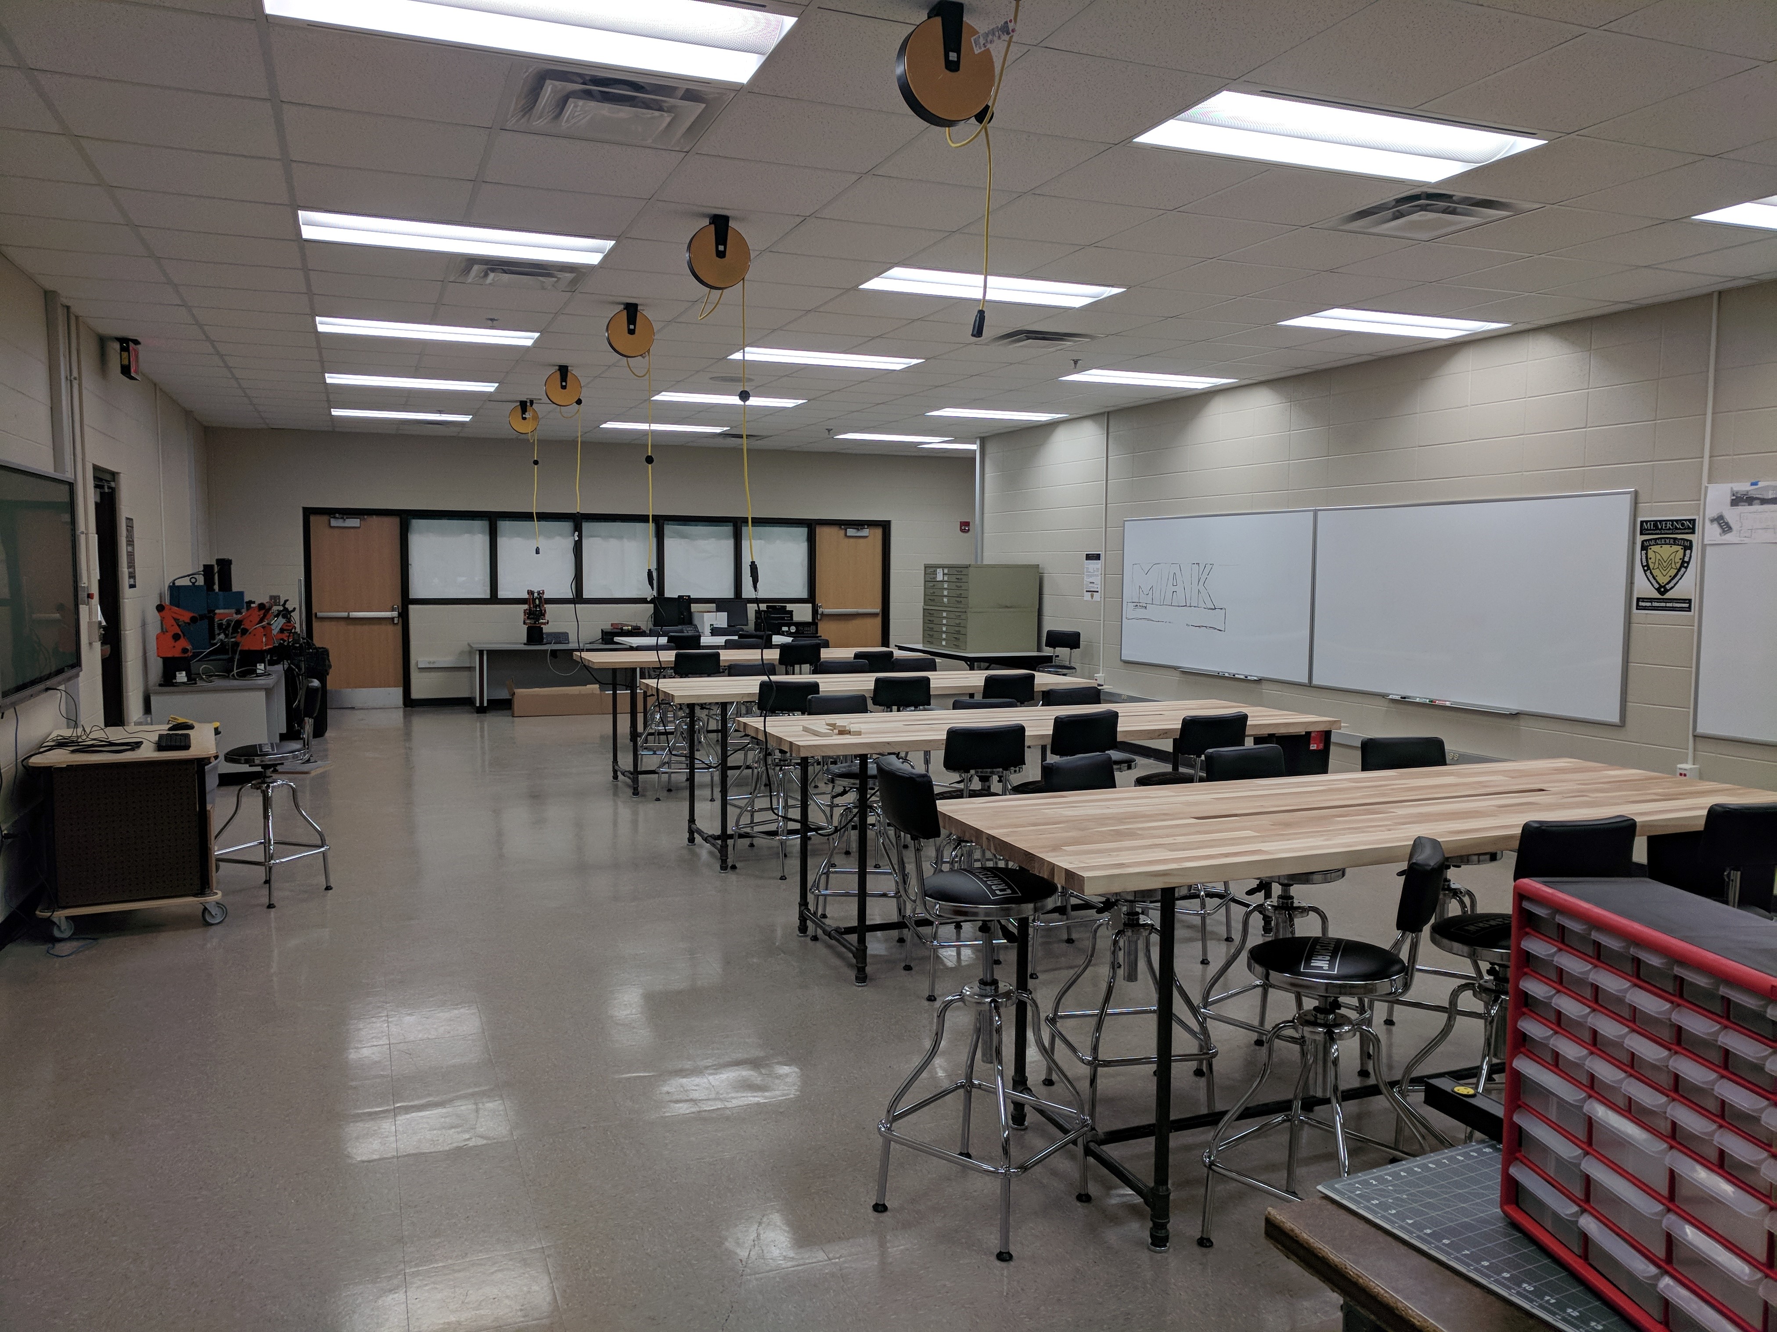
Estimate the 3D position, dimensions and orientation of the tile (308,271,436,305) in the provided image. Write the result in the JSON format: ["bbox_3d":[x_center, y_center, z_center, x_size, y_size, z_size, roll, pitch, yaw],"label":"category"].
[{"bbox_3d":[-2.498,-1.851,6.514,0.600,0.020,0.600,-1,5,-21],"label":"tile"}]

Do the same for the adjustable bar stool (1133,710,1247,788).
[{"bbox_3d":[1.233,0.682,5.659,0.500,1.018,0.520,-2,5,-29],"label":"adjustable bar stool"}]

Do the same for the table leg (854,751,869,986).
[{"bbox_3d":[-0.102,0.773,5.097,0.046,0.900,0.046,-1,5,-22],"label":"table leg"}]

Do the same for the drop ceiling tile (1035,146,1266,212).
[{"bbox_3d":[0.894,-1.680,4.595,0.605,0.020,0.605,-1,5,-22],"label":"drop ceiling tile"}]

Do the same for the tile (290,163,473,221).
[{"bbox_3d":[-1.823,-1.714,4.803,0.603,0.024,0.603,-1,5,-22],"label":"tile"}]

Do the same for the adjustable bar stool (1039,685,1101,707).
[{"bbox_3d":[0.966,0.610,6.323,0.450,0.990,0.480,-1,5,-22],"label":"adjustable bar stool"}]

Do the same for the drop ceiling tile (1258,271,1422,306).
[{"bbox_3d":[2.141,-1.811,6.380,0.603,0.024,0.603,-1,5,-22],"label":"drop ceiling tile"}]

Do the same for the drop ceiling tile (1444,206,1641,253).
[{"bbox_3d":[2.593,-1.717,5.260,0.600,0.020,0.600,-1,5,-22],"label":"drop ceiling tile"}]

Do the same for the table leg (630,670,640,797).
[{"bbox_3d":[-1.718,0.444,9.054,0.045,0.865,0.045,-1,5,-22],"label":"table leg"}]

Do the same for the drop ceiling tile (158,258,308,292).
[{"bbox_3d":[-3.066,-1.836,6.282,0.600,0.018,0.600,-1,5,-22],"label":"drop ceiling tile"}]

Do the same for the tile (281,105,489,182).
[{"bbox_3d":[-1.597,-1.669,4.239,0.603,0.024,0.603,-1,5,-22],"label":"tile"}]

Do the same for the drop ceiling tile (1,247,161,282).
[{"bbox_3d":[-3.632,-1.825,6.068,0.600,0.020,0.600,-1,5,-21],"label":"drop ceiling tile"}]

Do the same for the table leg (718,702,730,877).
[{"bbox_3d":[-0.857,0.625,6.940,0.046,0.900,0.046,-1,5,-22],"label":"table leg"}]

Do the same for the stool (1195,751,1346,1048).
[{"bbox_3d":[1.264,0.788,4.262,0.500,1.025,0.520,-2,5,-25],"label":"stool"}]

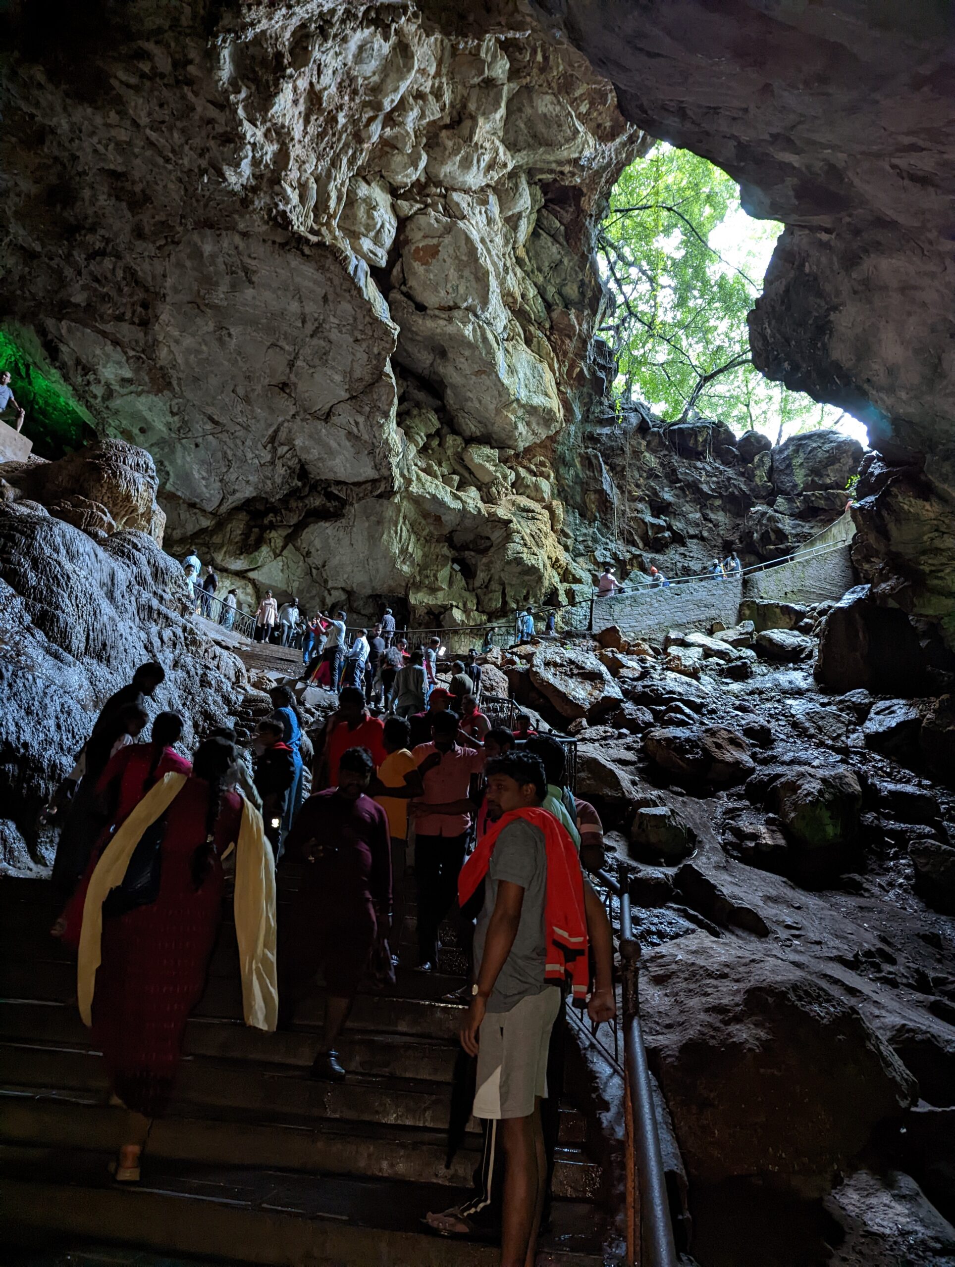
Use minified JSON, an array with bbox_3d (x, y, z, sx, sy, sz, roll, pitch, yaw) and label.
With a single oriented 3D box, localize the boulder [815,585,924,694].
[{"bbox_3d":[8.678,0.121,19.500,2.100,2.200,1.900,-5,-15,24],"label":"boulder"}]

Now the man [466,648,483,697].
[{"bbox_3d":[-0.077,1.089,16.807,0.460,1.650,0.320,-6,-15,26],"label":"man"}]

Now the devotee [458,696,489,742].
[{"bbox_3d":[-0.063,1.528,9.982,0.400,1.680,0.500,12,-18,-34],"label":"devotee"}]

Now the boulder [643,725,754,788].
[{"bbox_3d":[3.018,1.681,12.000,1.420,0.800,1.100,-3,-14,14],"label":"boulder"}]

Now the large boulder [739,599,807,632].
[{"bbox_3d":[9.338,-0.563,27.800,1.950,0.950,1.350,-4,-14,19],"label":"large boulder"}]

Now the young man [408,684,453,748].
[{"bbox_3d":[-0.456,1.340,8.504,0.340,1.680,0.500,12,-18,-40],"label":"young man"}]

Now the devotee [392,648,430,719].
[{"bbox_3d":[-1.063,1.056,13.684,0.550,1.670,0.400,-1,-15,10],"label":"devotee"}]

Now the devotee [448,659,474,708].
[{"bbox_3d":[-0.298,1.235,13.785,0.460,1.660,0.330,12,-18,-34],"label":"devotee"}]

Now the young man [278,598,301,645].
[{"bbox_3d":[-5.380,-0.269,24.797,0.450,1.570,0.500,-9,-18,34],"label":"young man"}]

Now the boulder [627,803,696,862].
[{"bbox_3d":[1.946,2.119,9.300,0.660,0.600,0.620,-2,-14,11],"label":"boulder"}]

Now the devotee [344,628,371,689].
[{"bbox_3d":[-2.559,0.686,18.607,0.420,1.650,0.500,-11,-18,40],"label":"devotee"}]

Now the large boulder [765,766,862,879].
[{"bbox_3d":[3.591,2.026,9.400,0.950,1.100,0.900,-4,-14,20],"label":"large boulder"}]

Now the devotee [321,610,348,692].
[{"bbox_3d":[-2.780,0.366,16.985,0.520,1.660,0.450,0,-15,5],"label":"devotee"}]

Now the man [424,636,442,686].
[{"bbox_3d":[-0.852,0.875,15.982,0.350,1.680,0.450,6,-16,-14],"label":"man"}]

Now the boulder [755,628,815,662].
[{"bbox_3d":[7.687,0.309,22.000,1.300,0.650,1.100,2,-15,0],"label":"boulder"}]

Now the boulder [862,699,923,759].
[{"bbox_3d":[6.703,1.558,14.200,0.850,0.720,0.850,2,-15,0],"label":"boulder"}]

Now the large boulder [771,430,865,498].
[{"bbox_3d":[15.416,-7.719,40.000,3.700,2.750,3.000,-5,-15,22],"label":"large boulder"}]

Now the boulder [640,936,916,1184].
[{"bbox_3d":[1.717,2.507,5.200,1.350,1.100,1.400,2,-15,0],"label":"boulder"}]

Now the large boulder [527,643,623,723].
[{"bbox_3d":[1.709,0.881,15.500,1.620,1.280,1.350,-1,-14,6],"label":"large boulder"}]

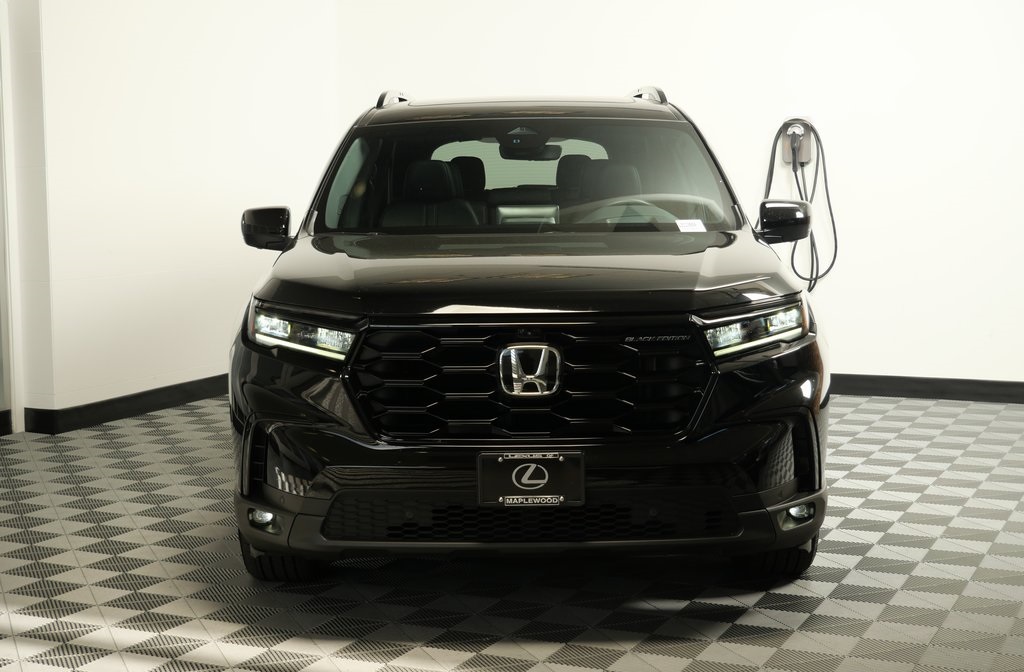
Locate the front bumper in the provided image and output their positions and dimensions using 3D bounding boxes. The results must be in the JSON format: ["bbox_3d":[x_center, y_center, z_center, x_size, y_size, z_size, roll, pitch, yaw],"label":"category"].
[{"bbox_3d":[0.056,0.303,4.320,1.970,0.690,0.580,-1,6,0],"label":"front bumper"}]

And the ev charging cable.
[{"bbox_3d":[1.823,-0.825,8.600,0.450,1.100,0.190,2,7,23],"label":"ev charging cable"}]

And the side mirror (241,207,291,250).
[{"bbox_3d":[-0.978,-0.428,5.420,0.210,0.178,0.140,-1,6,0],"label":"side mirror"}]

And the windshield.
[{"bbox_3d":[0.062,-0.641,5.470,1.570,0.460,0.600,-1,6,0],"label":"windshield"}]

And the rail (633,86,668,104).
[{"bbox_3d":[0.628,-1.136,6.650,0.085,0.100,1.750,-1,6,0],"label":"rail"}]

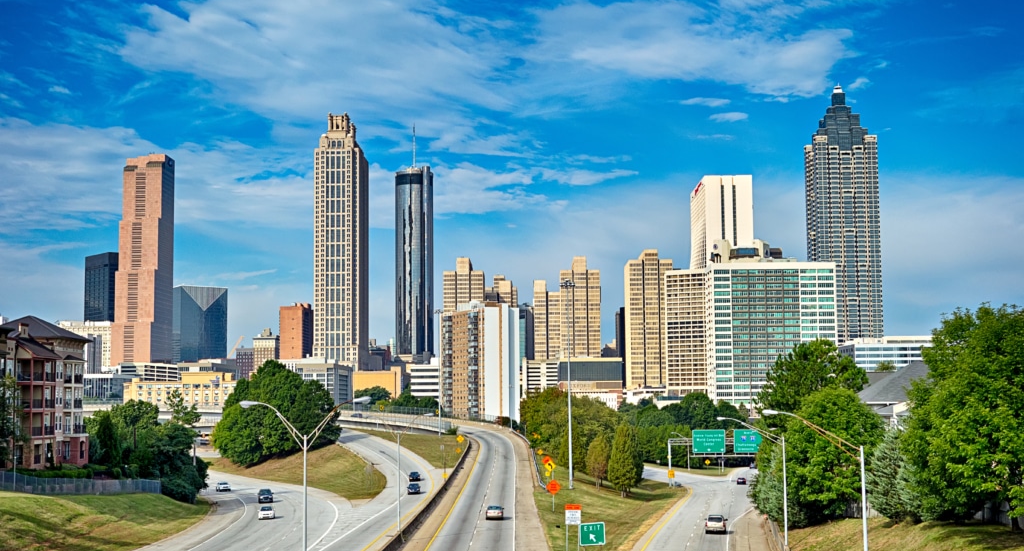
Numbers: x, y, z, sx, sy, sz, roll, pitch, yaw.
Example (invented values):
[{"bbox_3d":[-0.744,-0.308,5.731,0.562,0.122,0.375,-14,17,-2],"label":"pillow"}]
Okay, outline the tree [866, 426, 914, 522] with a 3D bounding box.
[{"bbox_3d":[30.661,16.189,112.919,3.887,7.542,3.887,-1,-6,0],"label":"tree"}]

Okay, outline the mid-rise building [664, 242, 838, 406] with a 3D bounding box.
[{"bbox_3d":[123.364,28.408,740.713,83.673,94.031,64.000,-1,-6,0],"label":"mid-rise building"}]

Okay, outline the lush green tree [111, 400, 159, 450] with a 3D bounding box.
[{"bbox_3d":[-54.160,22.660,200.000,6.900,9.410,6.800,-1,-6,0],"label":"lush green tree"}]

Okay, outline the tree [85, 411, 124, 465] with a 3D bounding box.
[{"bbox_3d":[-51.330,20.640,176.000,4.000,7.150,4.000,-1,-6,0],"label":"tree"}]

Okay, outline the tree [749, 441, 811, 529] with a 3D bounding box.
[{"bbox_3d":[27.250,21.430,142.000,6.300,9.180,6.300,-1,-6,0],"label":"tree"}]

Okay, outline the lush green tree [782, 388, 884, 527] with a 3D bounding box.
[{"bbox_3d":[28.277,16.029,122.987,9.173,12.076,9.173,-1,-6,0],"label":"lush green tree"}]

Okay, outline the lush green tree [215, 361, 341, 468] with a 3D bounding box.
[{"bbox_3d":[-46.048,27.059,273.714,24.745,20.716,22.270,-1,-6,0],"label":"lush green tree"}]

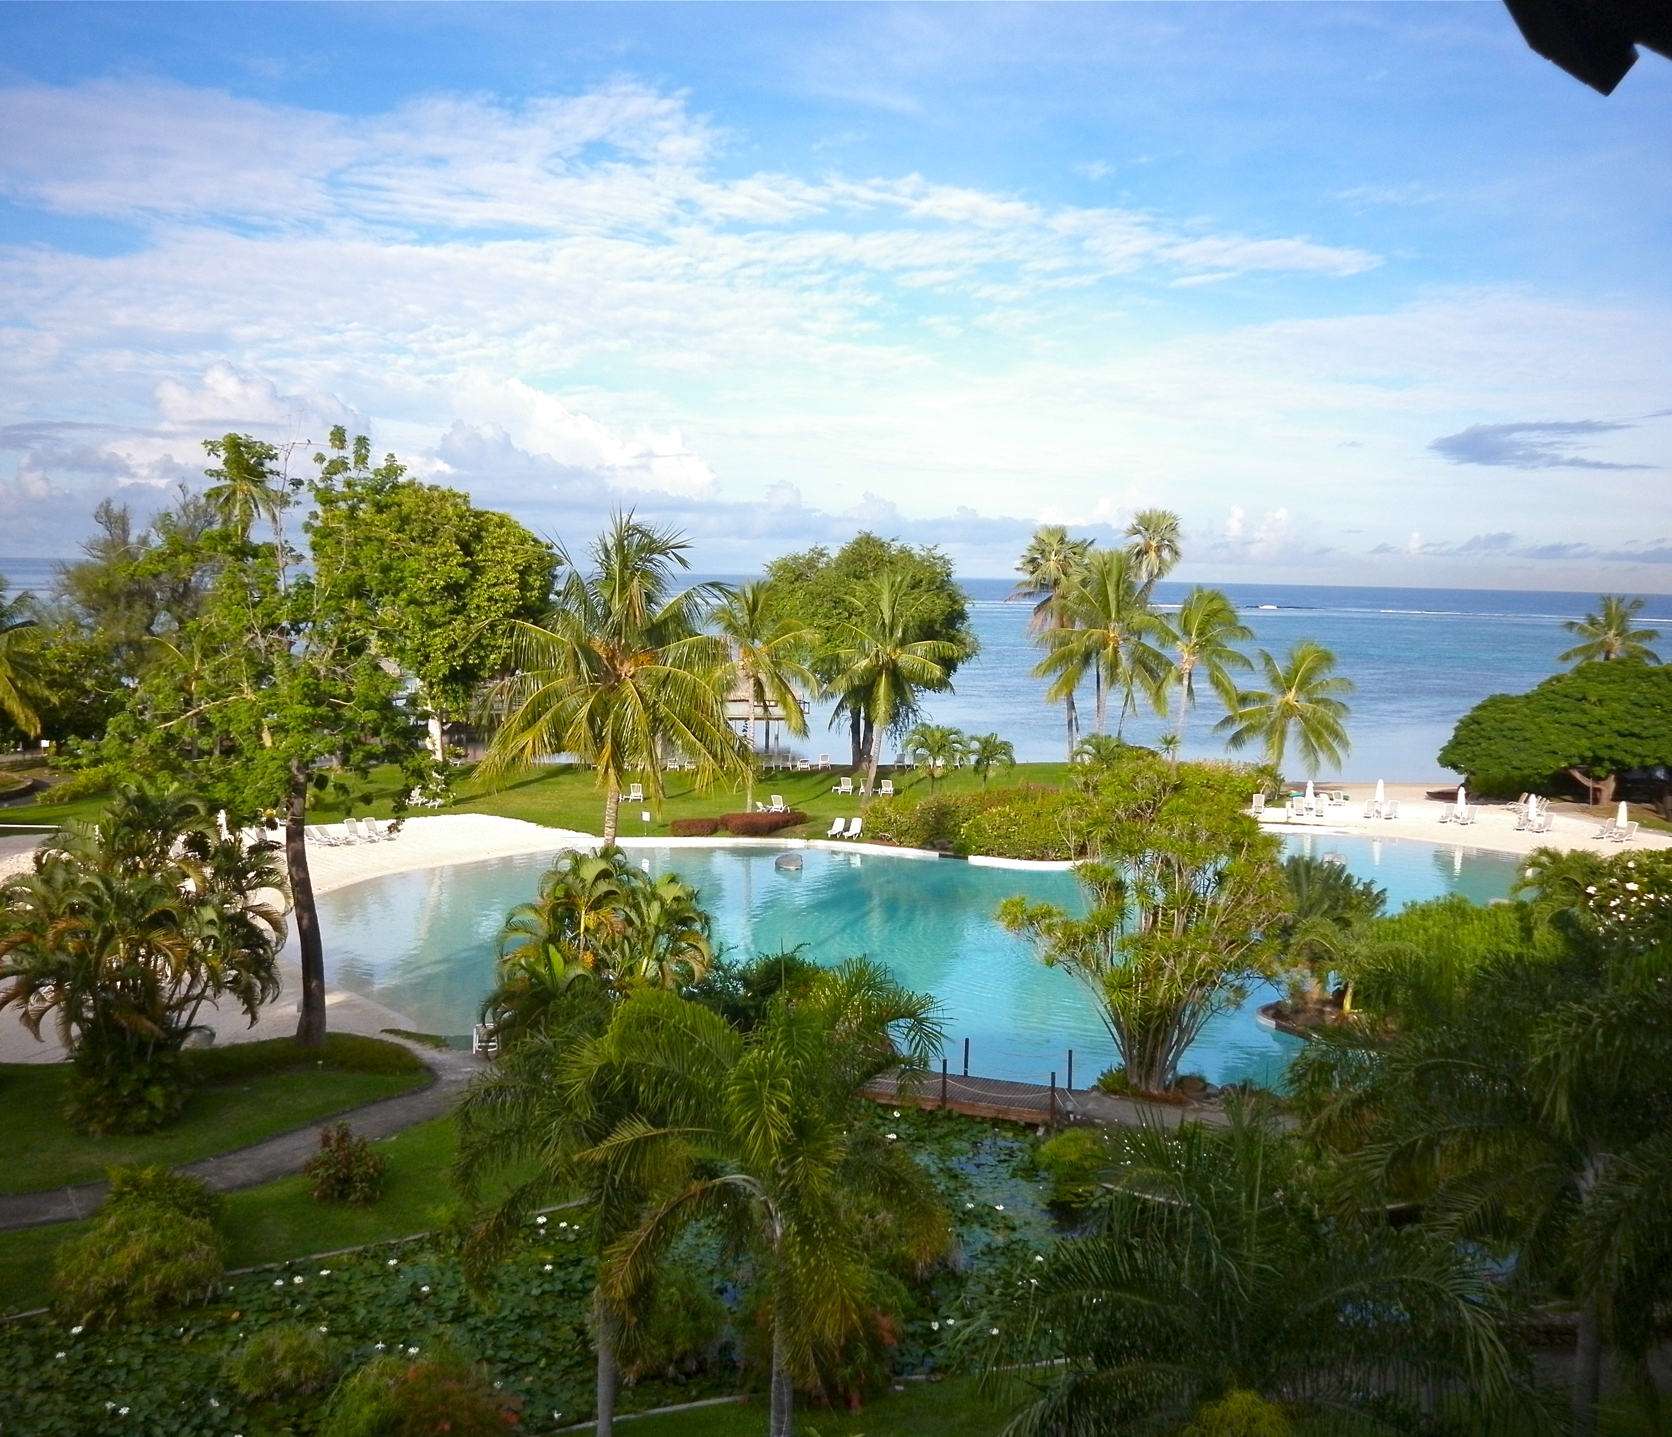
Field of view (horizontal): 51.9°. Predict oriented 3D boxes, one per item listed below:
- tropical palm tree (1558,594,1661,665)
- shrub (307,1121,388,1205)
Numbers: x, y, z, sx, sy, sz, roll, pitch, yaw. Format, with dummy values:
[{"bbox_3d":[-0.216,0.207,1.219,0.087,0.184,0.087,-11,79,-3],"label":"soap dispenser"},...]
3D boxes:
[{"bbox_3d":[53.755,-2.178,118.466,7.160,12.660,6.800,3,5,24],"label":"tropical palm tree"},{"bbox_3d":[-9.549,8.575,33.523,1.580,1.481,1.580,1,5,0],"label":"shrub"}]

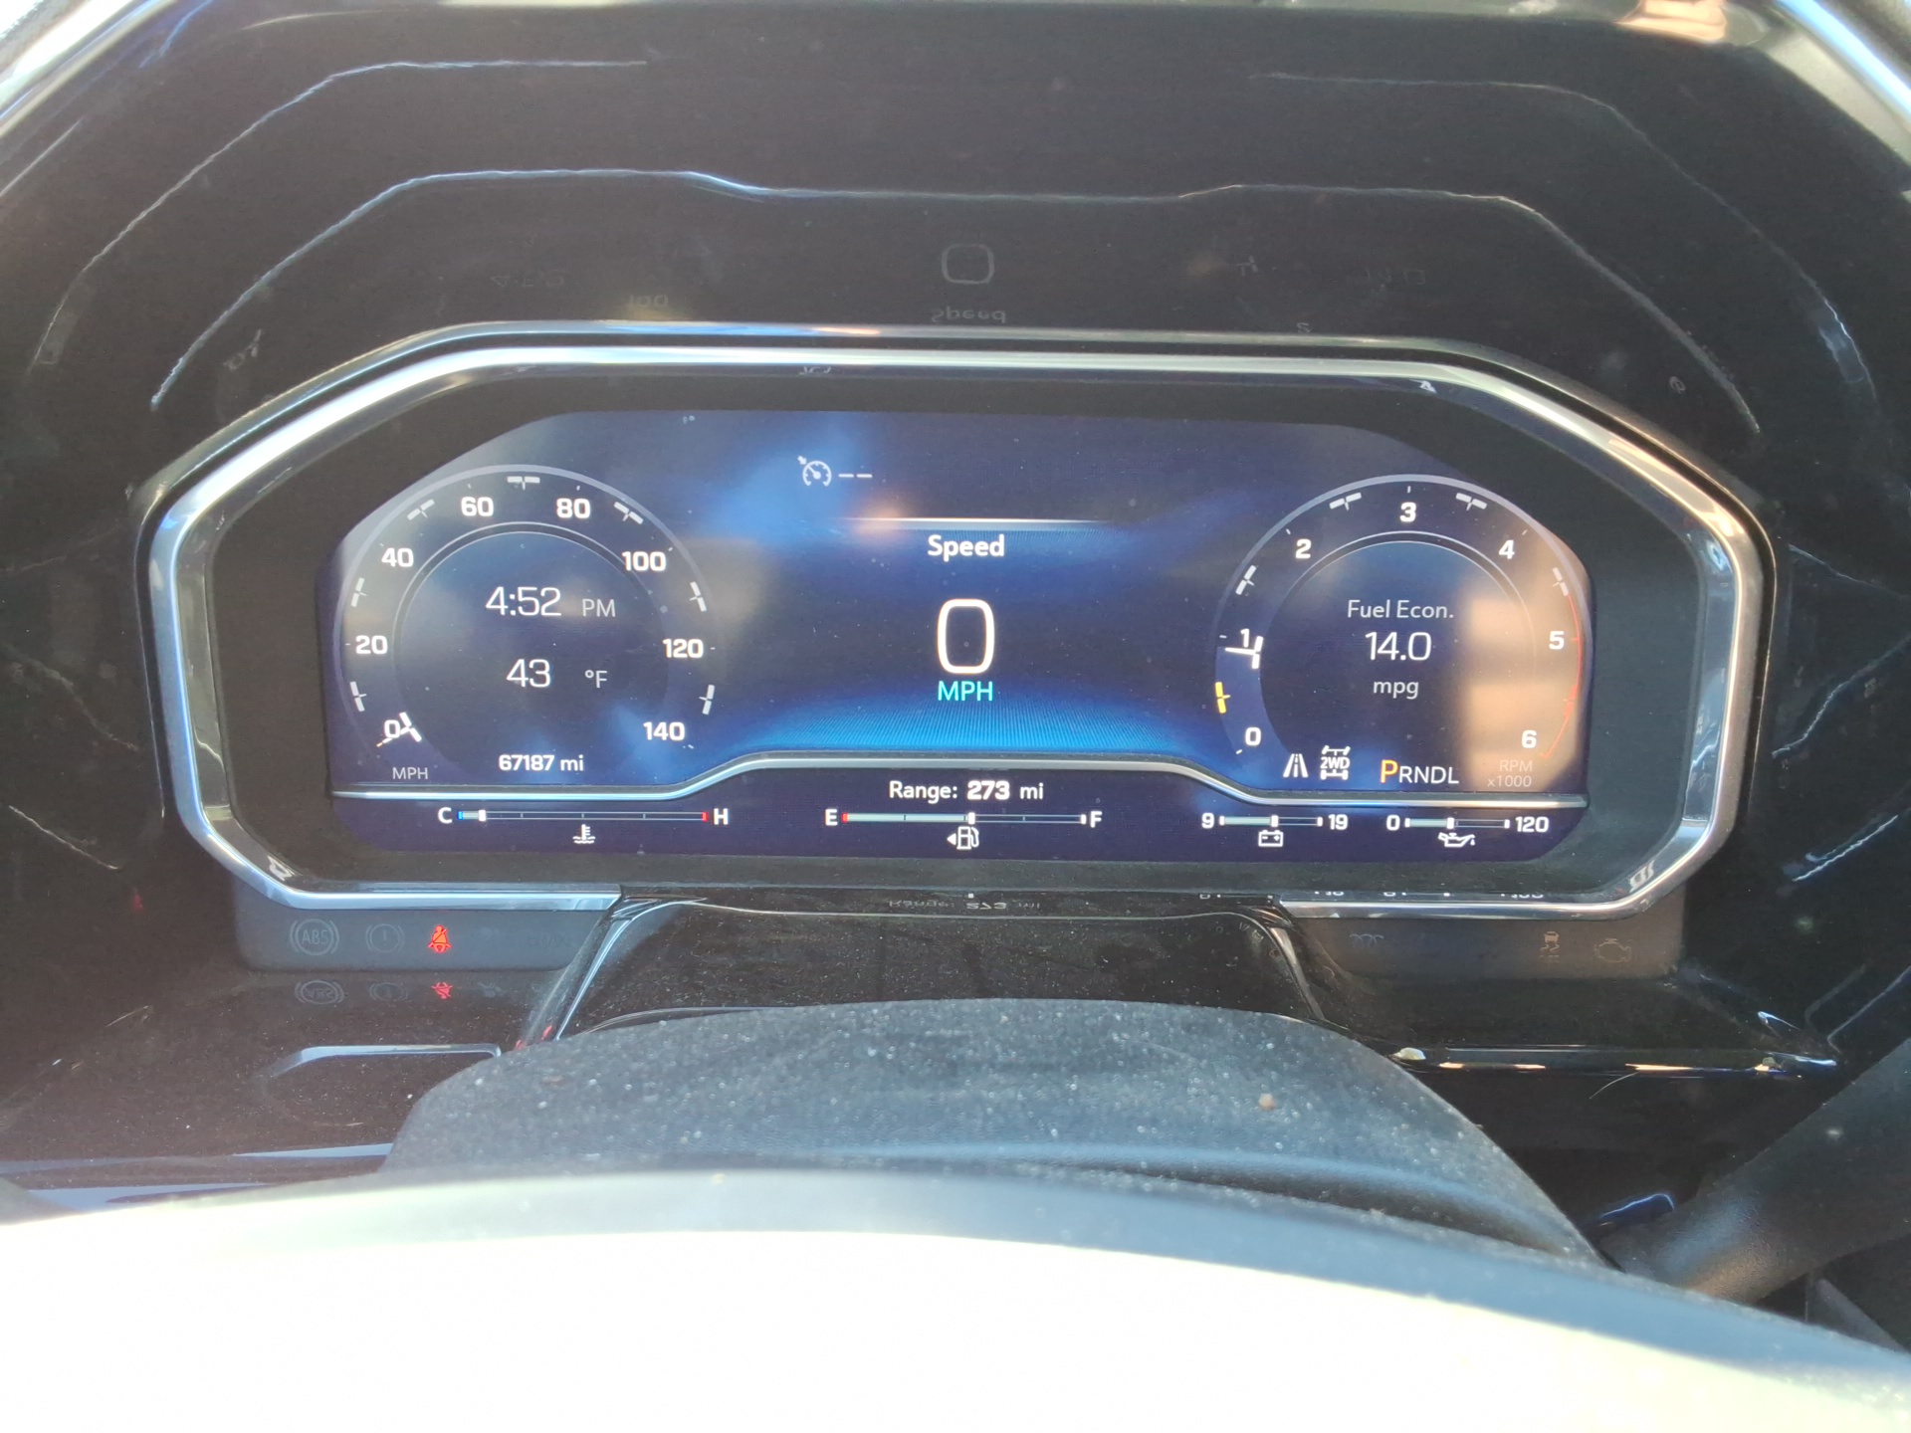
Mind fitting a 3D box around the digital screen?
[{"bbox_3d":[0.001,-0.018,0.358,0.291,0.104,0.015,1,12,-1],"label":"digital screen"}]

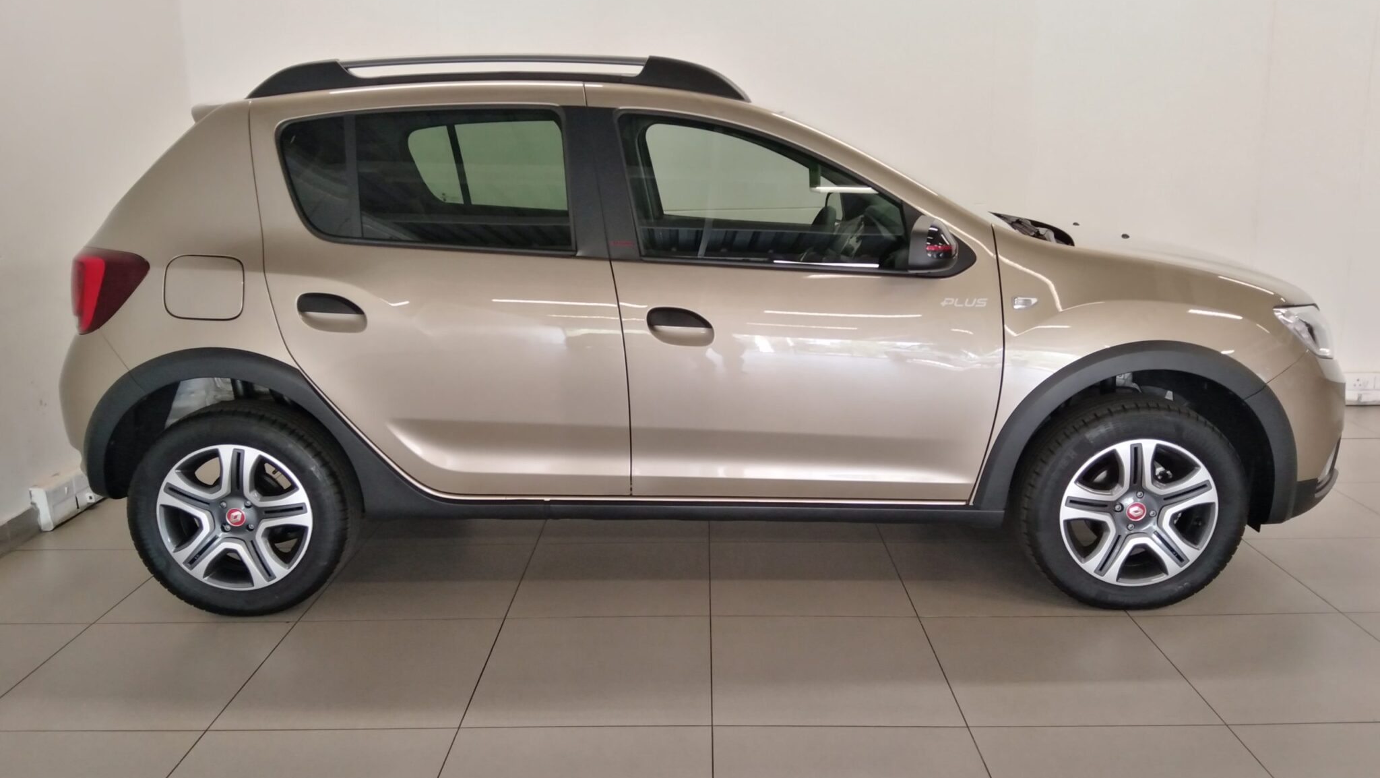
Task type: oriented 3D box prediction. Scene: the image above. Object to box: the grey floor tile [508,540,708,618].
[{"bbox_3d":[-0.237,0.605,3.289,0.600,0.010,0.580,-1,14,1],"label":"grey floor tile"}]

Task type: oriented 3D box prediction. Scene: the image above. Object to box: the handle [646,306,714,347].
[{"bbox_3d":[-0.028,-0.171,2.810,0.181,0.109,0.045,-1,14,1],"label":"handle"}]

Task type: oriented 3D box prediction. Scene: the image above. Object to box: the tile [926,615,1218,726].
[{"bbox_3d":[0.957,0.723,2.700,0.600,0.010,0.575,-1,14,1],"label":"tile"}]

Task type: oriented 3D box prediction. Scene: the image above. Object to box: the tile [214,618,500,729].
[{"bbox_3d":[-0.848,0.747,2.747,0.600,0.010,0.580,-1,14,1],"label":"tile"}]

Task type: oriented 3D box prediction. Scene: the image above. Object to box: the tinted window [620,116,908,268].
[{"bbox_3d":[0.197,-0.540,2.842,0.779,0.426,0.050,-1,-6,1],"label":"tinted window"}]

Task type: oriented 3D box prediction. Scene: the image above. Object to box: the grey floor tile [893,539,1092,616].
[{"bbox_3d":[0.971,0.593,3.269,0.600,0.010,0.580,-1,14,1],"label":"grey floor tile"}]

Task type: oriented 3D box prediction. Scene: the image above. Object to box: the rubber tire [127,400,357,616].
[{"bbox_3d":[-1.308,0.341,3.063,0.630,0.625,0.210,-1,14,1],"label":"rubber tire"}]

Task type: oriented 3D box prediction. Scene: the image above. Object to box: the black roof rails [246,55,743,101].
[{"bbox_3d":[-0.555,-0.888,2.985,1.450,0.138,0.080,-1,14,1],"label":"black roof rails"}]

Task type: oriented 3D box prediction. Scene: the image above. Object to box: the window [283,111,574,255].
[{"bbox_3d":[-0.725,-0.570,2.849,0.806,0.404,0.050,-1,-6,1],"label":"window"}]

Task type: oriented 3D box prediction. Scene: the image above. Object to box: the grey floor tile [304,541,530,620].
[{"bbox_3d":[-0.841,0.612,3.298,0.600,0.010,0.580,-1,14,1],"label":"grey floor tile"}]

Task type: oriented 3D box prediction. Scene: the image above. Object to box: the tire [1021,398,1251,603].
[{"bbox_3d":[1.266,0.314,3.019,0.630,0.625,0.210,-1,14,1],"label":"tire"}]

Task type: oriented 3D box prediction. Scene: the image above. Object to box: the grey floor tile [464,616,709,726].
[{"bbox_3d":[-0.242,0.736,2.720,0.600,0.010,0.575,-1,14,1],"label":"grey floor tile"}]

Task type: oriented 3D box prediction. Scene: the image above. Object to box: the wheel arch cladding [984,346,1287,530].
[{"bbox_3d":[1.254,0.113,2.903,0.905,0.530,0.130,-1,14,1],"label":"wheel arch cladding"}]

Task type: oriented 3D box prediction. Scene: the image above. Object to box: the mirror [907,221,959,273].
[{"bbox_3d":[0.634,-0.379,2.718,0.125,0.140,0.190,-1,14,1],"label":"mirror"}]

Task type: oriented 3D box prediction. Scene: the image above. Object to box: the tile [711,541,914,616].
[{"bbox_3d":[0.367,0.599,3.279,0.600,0.010,0.580,-1,14,1],"label":"tile"}]

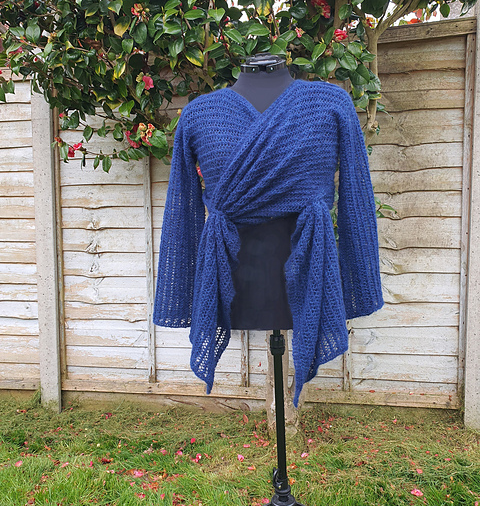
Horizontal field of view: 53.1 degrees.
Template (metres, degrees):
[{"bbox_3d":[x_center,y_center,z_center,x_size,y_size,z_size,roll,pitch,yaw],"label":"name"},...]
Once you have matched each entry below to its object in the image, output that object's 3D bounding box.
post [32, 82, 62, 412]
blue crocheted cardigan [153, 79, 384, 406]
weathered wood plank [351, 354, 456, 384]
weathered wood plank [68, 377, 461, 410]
[{"bbox_3d":[-0.885,-0.033,2.271,0.098,1.554,0.100,1,4,11],"label":"post"},{"bbox_3d":[0.070,-0.033,1.200,0.570,0.780,0.280,-2,4,6],"label":"blue crocheted cardigan"},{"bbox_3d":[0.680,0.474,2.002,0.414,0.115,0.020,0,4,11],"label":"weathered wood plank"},{"bbox_3d":[0.021,0.618,2.130,1.767,0.055,0.030,0,4,11],"label":"weathered wood plank"}]

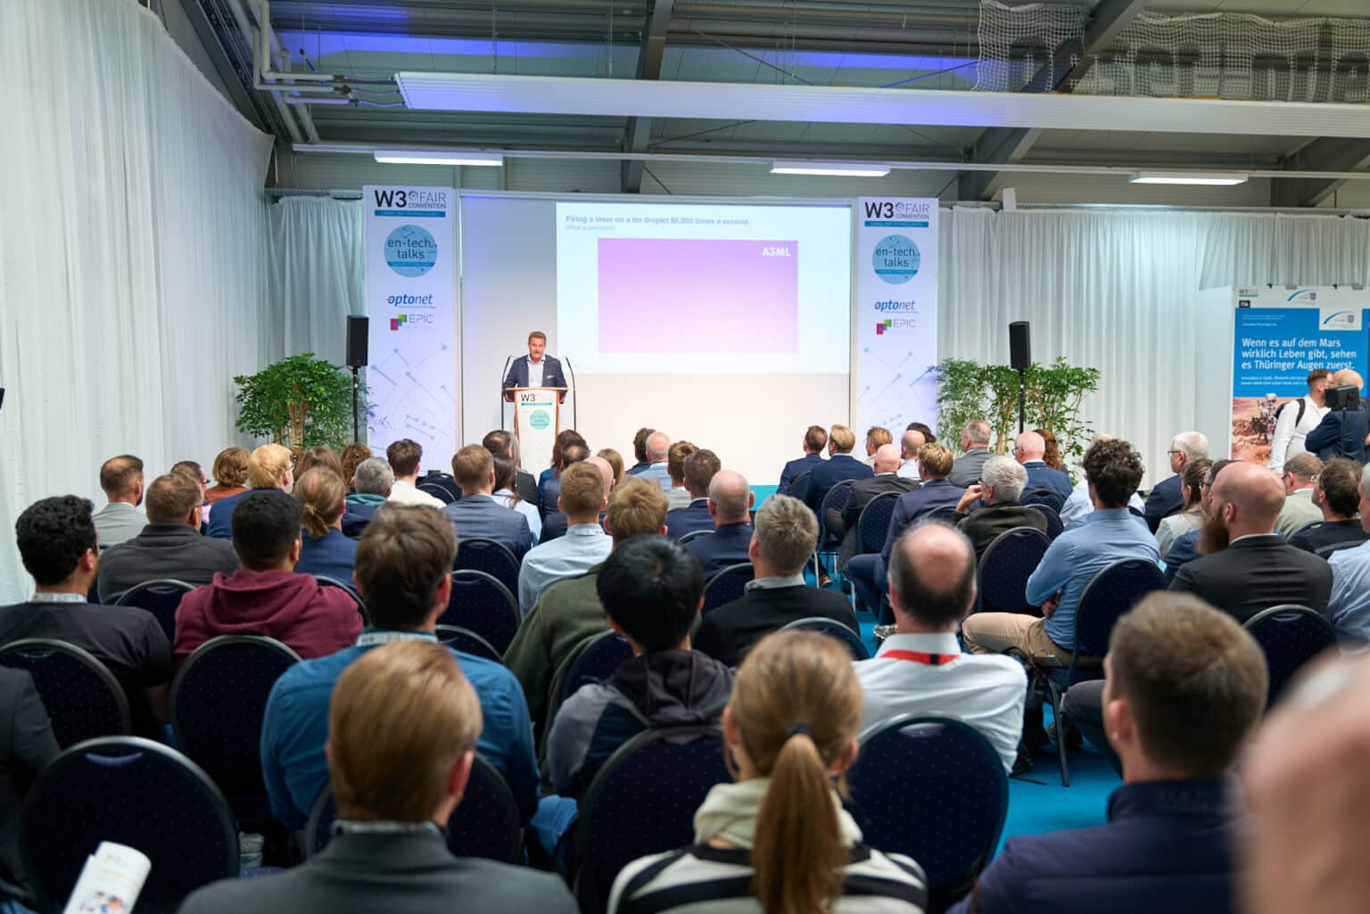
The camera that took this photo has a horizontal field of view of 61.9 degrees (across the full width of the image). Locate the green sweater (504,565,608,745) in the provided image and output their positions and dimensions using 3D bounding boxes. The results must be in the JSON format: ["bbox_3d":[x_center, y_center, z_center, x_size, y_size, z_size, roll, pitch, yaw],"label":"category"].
[{"bbox_3d":[-0.232,0.645,3.563,0.600,0.660,0.450,0,3,-5],"label":"green sweater"}]

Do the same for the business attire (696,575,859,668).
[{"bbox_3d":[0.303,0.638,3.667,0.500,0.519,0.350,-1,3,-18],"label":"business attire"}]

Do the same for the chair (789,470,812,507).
[{"bbox_3d":[1.131,0.574,9.545,0.460,0.920,0.570,0,3,-8],"label":"chair"}]

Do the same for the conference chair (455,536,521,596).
[{"bbox_3d":[-1.007,0.801,5.677,0.440,0.885,0.550,0,3,-6],"label":"conference chair"}]

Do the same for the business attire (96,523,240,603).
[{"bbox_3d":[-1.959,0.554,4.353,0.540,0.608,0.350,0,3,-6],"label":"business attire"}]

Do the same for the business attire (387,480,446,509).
[{"bbox_3d":[-1.608,0.442,6.537,0.520,0.660,0.420,0,3,-3],"label":"business attire"}]

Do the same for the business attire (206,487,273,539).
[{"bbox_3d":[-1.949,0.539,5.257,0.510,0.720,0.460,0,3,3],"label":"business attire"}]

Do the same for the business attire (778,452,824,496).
[{"bbox_3d":[1.092,0.254,10.032,0.540,0.620,0.400,-1,4,-18],"label":"business attire"}]

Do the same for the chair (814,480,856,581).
[{"bbox_3d":[1.252,0.610,9.165,0.460,0.890,0.570,-1,3,-11],"label":"chair"}]

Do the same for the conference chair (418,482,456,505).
[{"bbox_3d":[-1.941,0.643,8.772,0.450,0.920,0.560,0,3,-6],"label":"conference chair"}]

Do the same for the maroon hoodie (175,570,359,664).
[{"bbox_3d":[-1.250,0.620,3.436,0.530,0.571,0.360,0,3,-3],"label":"maroon hoodie"}]

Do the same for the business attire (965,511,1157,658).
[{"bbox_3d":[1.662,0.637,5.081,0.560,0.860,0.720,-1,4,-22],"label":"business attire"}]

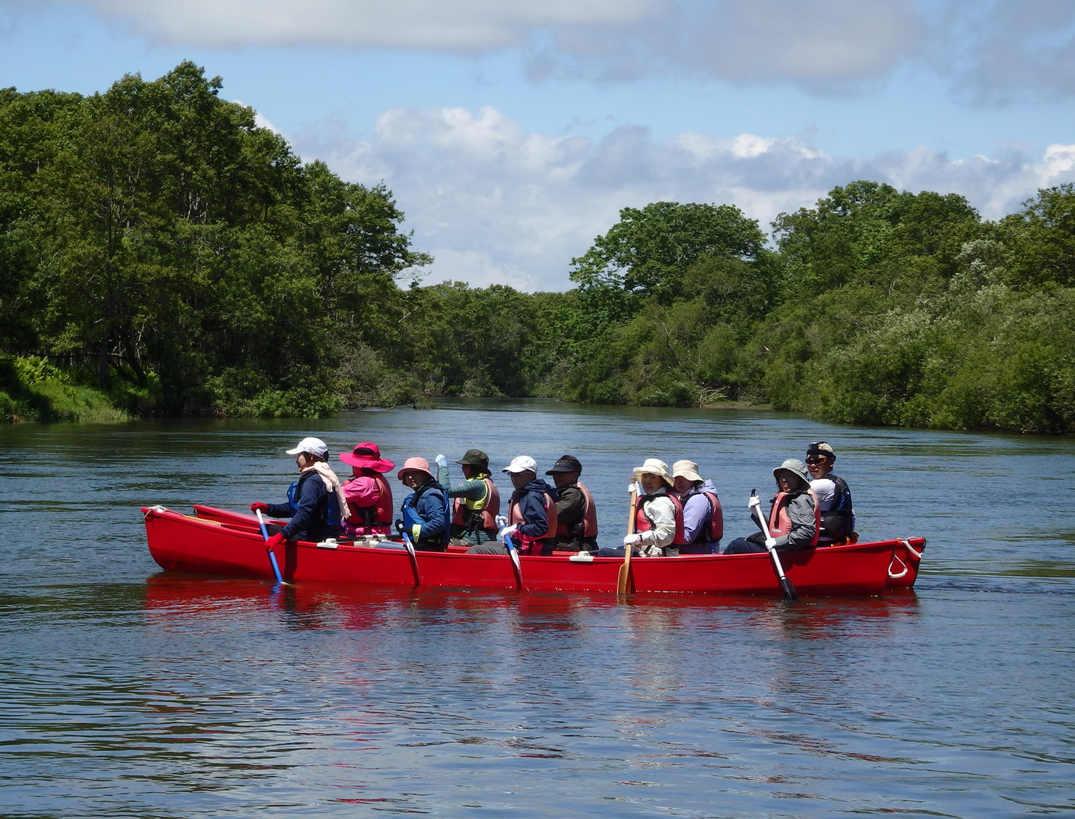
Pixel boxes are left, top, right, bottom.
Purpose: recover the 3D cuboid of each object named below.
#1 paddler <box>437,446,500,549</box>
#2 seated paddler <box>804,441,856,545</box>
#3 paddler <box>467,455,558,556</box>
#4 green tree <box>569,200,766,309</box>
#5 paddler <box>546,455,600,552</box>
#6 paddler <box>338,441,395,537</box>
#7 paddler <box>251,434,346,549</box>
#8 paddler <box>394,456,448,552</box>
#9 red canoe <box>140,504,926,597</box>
[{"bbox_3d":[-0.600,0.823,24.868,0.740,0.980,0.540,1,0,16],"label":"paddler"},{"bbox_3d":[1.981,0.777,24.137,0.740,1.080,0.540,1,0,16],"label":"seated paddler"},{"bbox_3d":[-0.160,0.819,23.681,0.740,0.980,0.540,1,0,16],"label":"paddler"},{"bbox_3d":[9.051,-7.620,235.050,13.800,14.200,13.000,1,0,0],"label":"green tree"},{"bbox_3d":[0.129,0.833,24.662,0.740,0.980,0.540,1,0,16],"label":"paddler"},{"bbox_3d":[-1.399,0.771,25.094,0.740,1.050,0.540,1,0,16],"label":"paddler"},{"bbox_3d":[-1.701,0.746,24.118,0.740,1.080,0.540,1,0,16],"label":"paddler"},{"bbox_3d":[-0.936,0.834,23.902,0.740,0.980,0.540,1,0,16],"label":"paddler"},{"bbox_3d":[-0.063,1.090,24.186,5.650,0.570,1.800,1,0,16],"label":"red canoe"}]

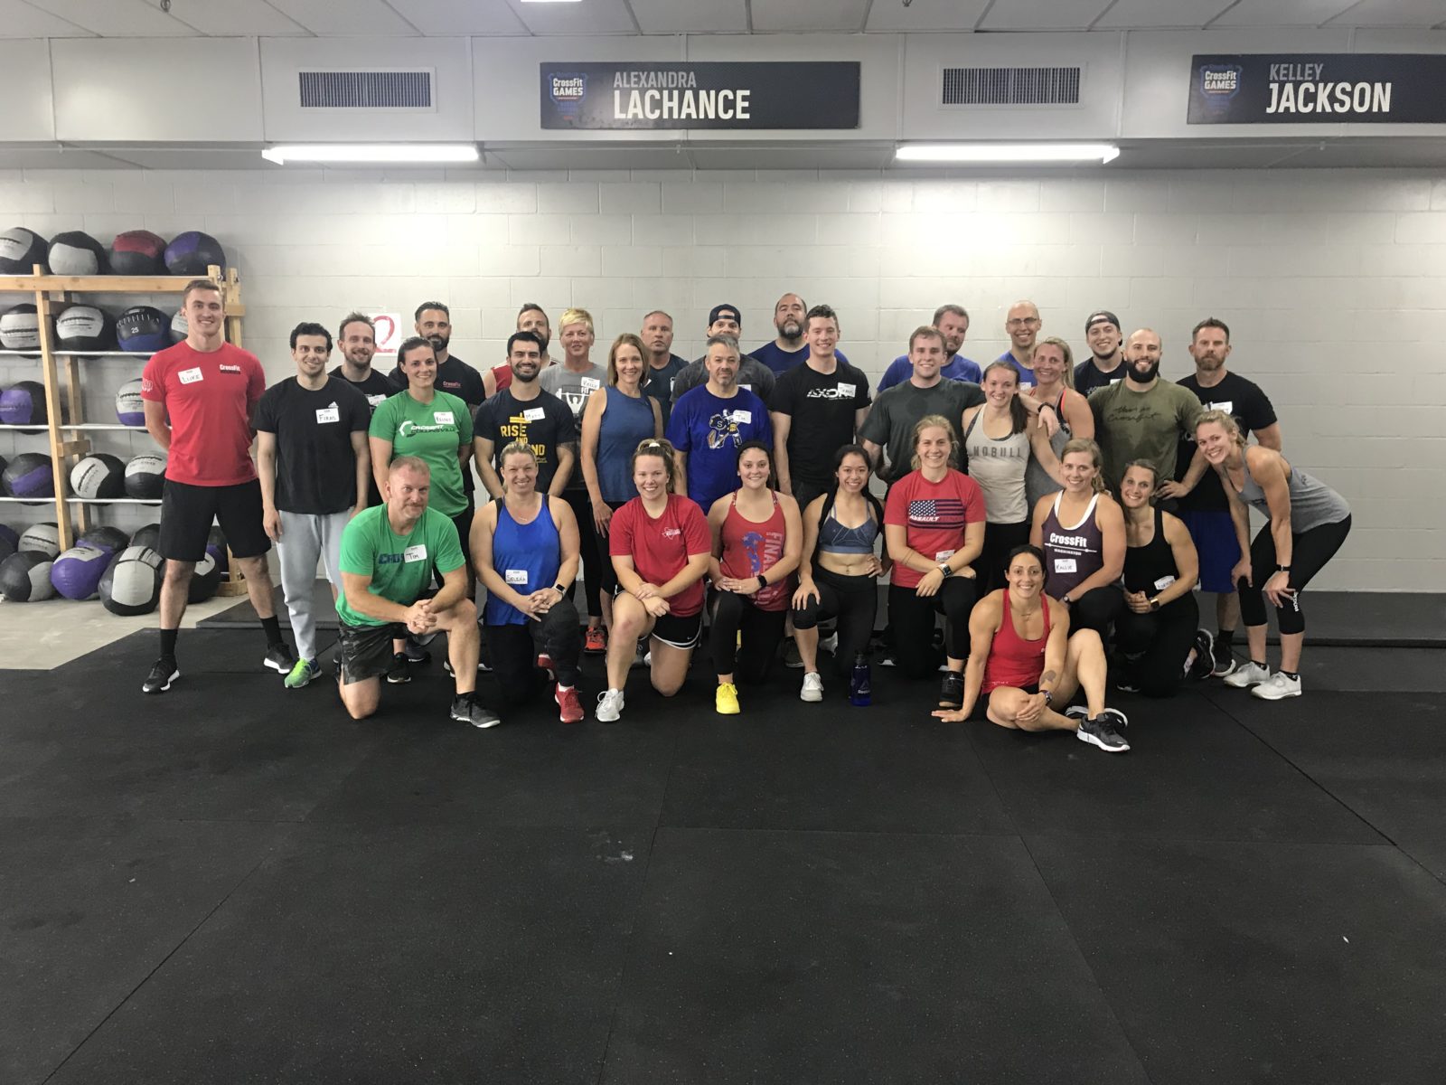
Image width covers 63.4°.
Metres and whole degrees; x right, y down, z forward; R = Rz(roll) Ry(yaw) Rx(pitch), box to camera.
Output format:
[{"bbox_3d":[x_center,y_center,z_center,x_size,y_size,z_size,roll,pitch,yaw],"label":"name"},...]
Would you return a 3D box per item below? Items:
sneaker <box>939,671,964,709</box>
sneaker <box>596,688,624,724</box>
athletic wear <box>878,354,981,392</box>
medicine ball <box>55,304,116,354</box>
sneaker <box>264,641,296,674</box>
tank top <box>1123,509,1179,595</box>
[{"bbox_3d":[1.079,0.684,5.480,0.100,0.110,0.265,2,9,12],"label":"sneaker"},{"bbox_3d":[-0.494,0.706,5.217,0.100,0.115,0.270,0,9,1],"label":"sneaker"},{"bbox_3d":[1.076,-0.646,6.089,0.540,0.700,0.300,0,10,-1],"label":"athletic wear"},{"bbox_3d":[-4.042,-1.339,7.433,0.340,0.335,0.340,0,10,0],"label":"medicine ball"},{"bbox_3d":[-2.190,0.576,5.809,0.110,0.130,0.290,-7,12,-36],"label":"sneaker"},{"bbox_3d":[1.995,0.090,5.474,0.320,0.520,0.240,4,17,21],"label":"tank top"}]

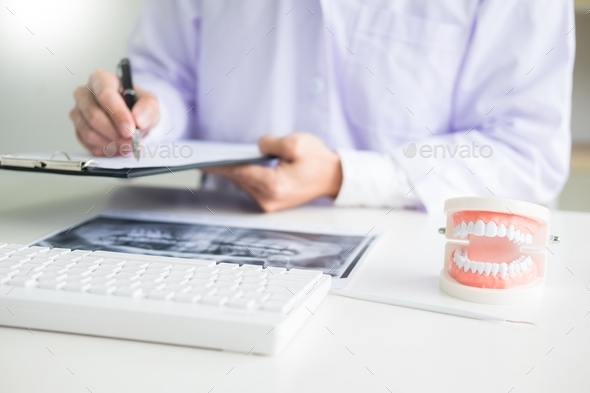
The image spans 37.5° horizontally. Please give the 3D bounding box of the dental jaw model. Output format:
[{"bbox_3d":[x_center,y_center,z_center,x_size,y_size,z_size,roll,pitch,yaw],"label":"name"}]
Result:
[{"bbox_3d":[0.158,0.042,0.675,0.084,0.078,0.066,6,13,19],"label":"dental jaw model"}]

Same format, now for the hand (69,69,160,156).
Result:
[{"bbox_3d":[-0.177,-0.081,0.850,0.085,0.085,0.110,4,13,12],"label":"hand"}]

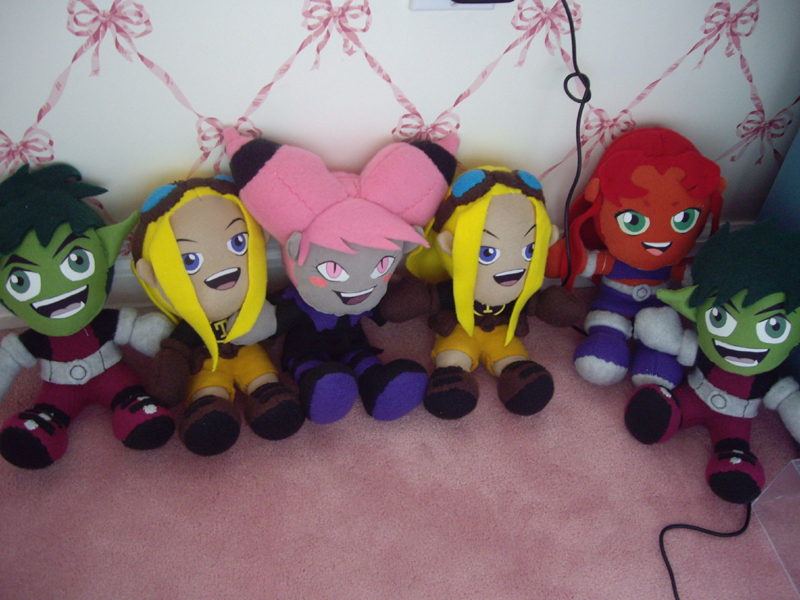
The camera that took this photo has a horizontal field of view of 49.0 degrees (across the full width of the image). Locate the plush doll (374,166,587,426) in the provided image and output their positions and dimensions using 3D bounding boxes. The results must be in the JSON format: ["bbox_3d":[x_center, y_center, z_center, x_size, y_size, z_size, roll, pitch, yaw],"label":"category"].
[{"bbox_3d":[0.082,-0.014,0.810,0.186,0.208,0.164,-4,39,-12],"label":"plush doll"}]

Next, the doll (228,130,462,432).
[{"bbox_3d":[-0.048,-0.021,0.767,0.194,0.250,0.157,-4,39,-12],"label":"doll"}]

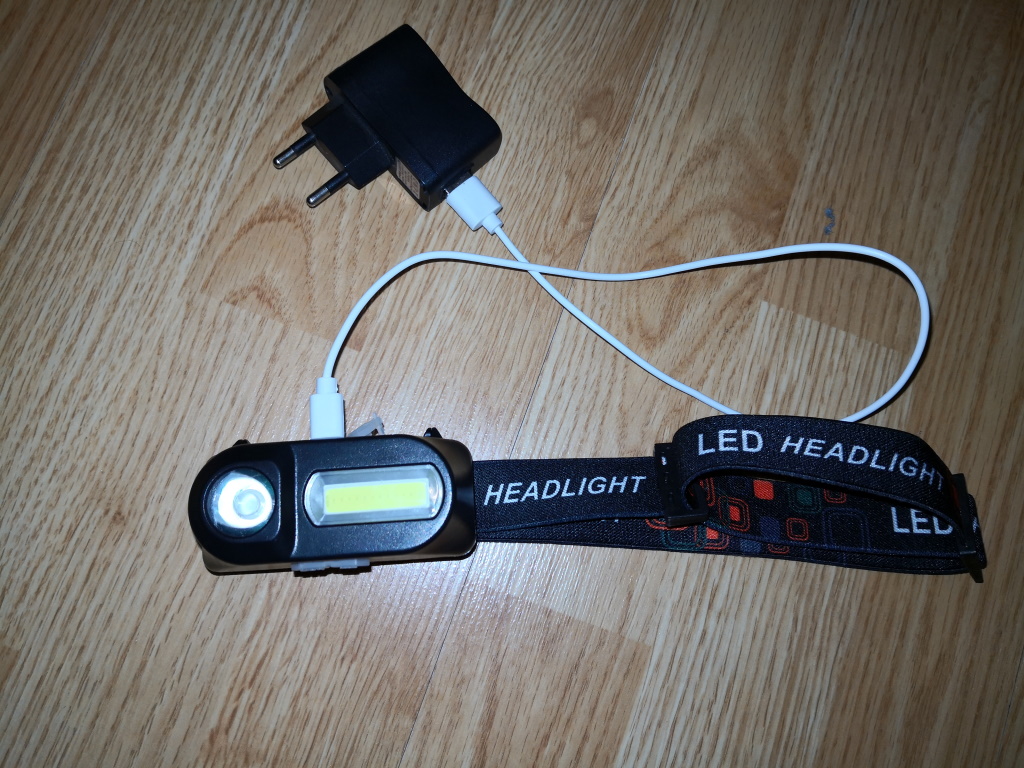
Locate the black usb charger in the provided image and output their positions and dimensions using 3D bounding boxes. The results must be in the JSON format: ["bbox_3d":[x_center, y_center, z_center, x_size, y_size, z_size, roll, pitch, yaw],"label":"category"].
[{"bbox_3d":[-0.047,-0.086,0.286,0.068,0.022,0.056,-40,85,-10],"label":"black usb charger"}]

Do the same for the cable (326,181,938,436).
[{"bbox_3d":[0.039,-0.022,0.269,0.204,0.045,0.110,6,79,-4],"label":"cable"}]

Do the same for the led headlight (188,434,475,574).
[{"bbox_3d":[-0.057,0.038,0.254,0.091,0.039,0.042,-3,80,-5],"label":"led headlight"}]

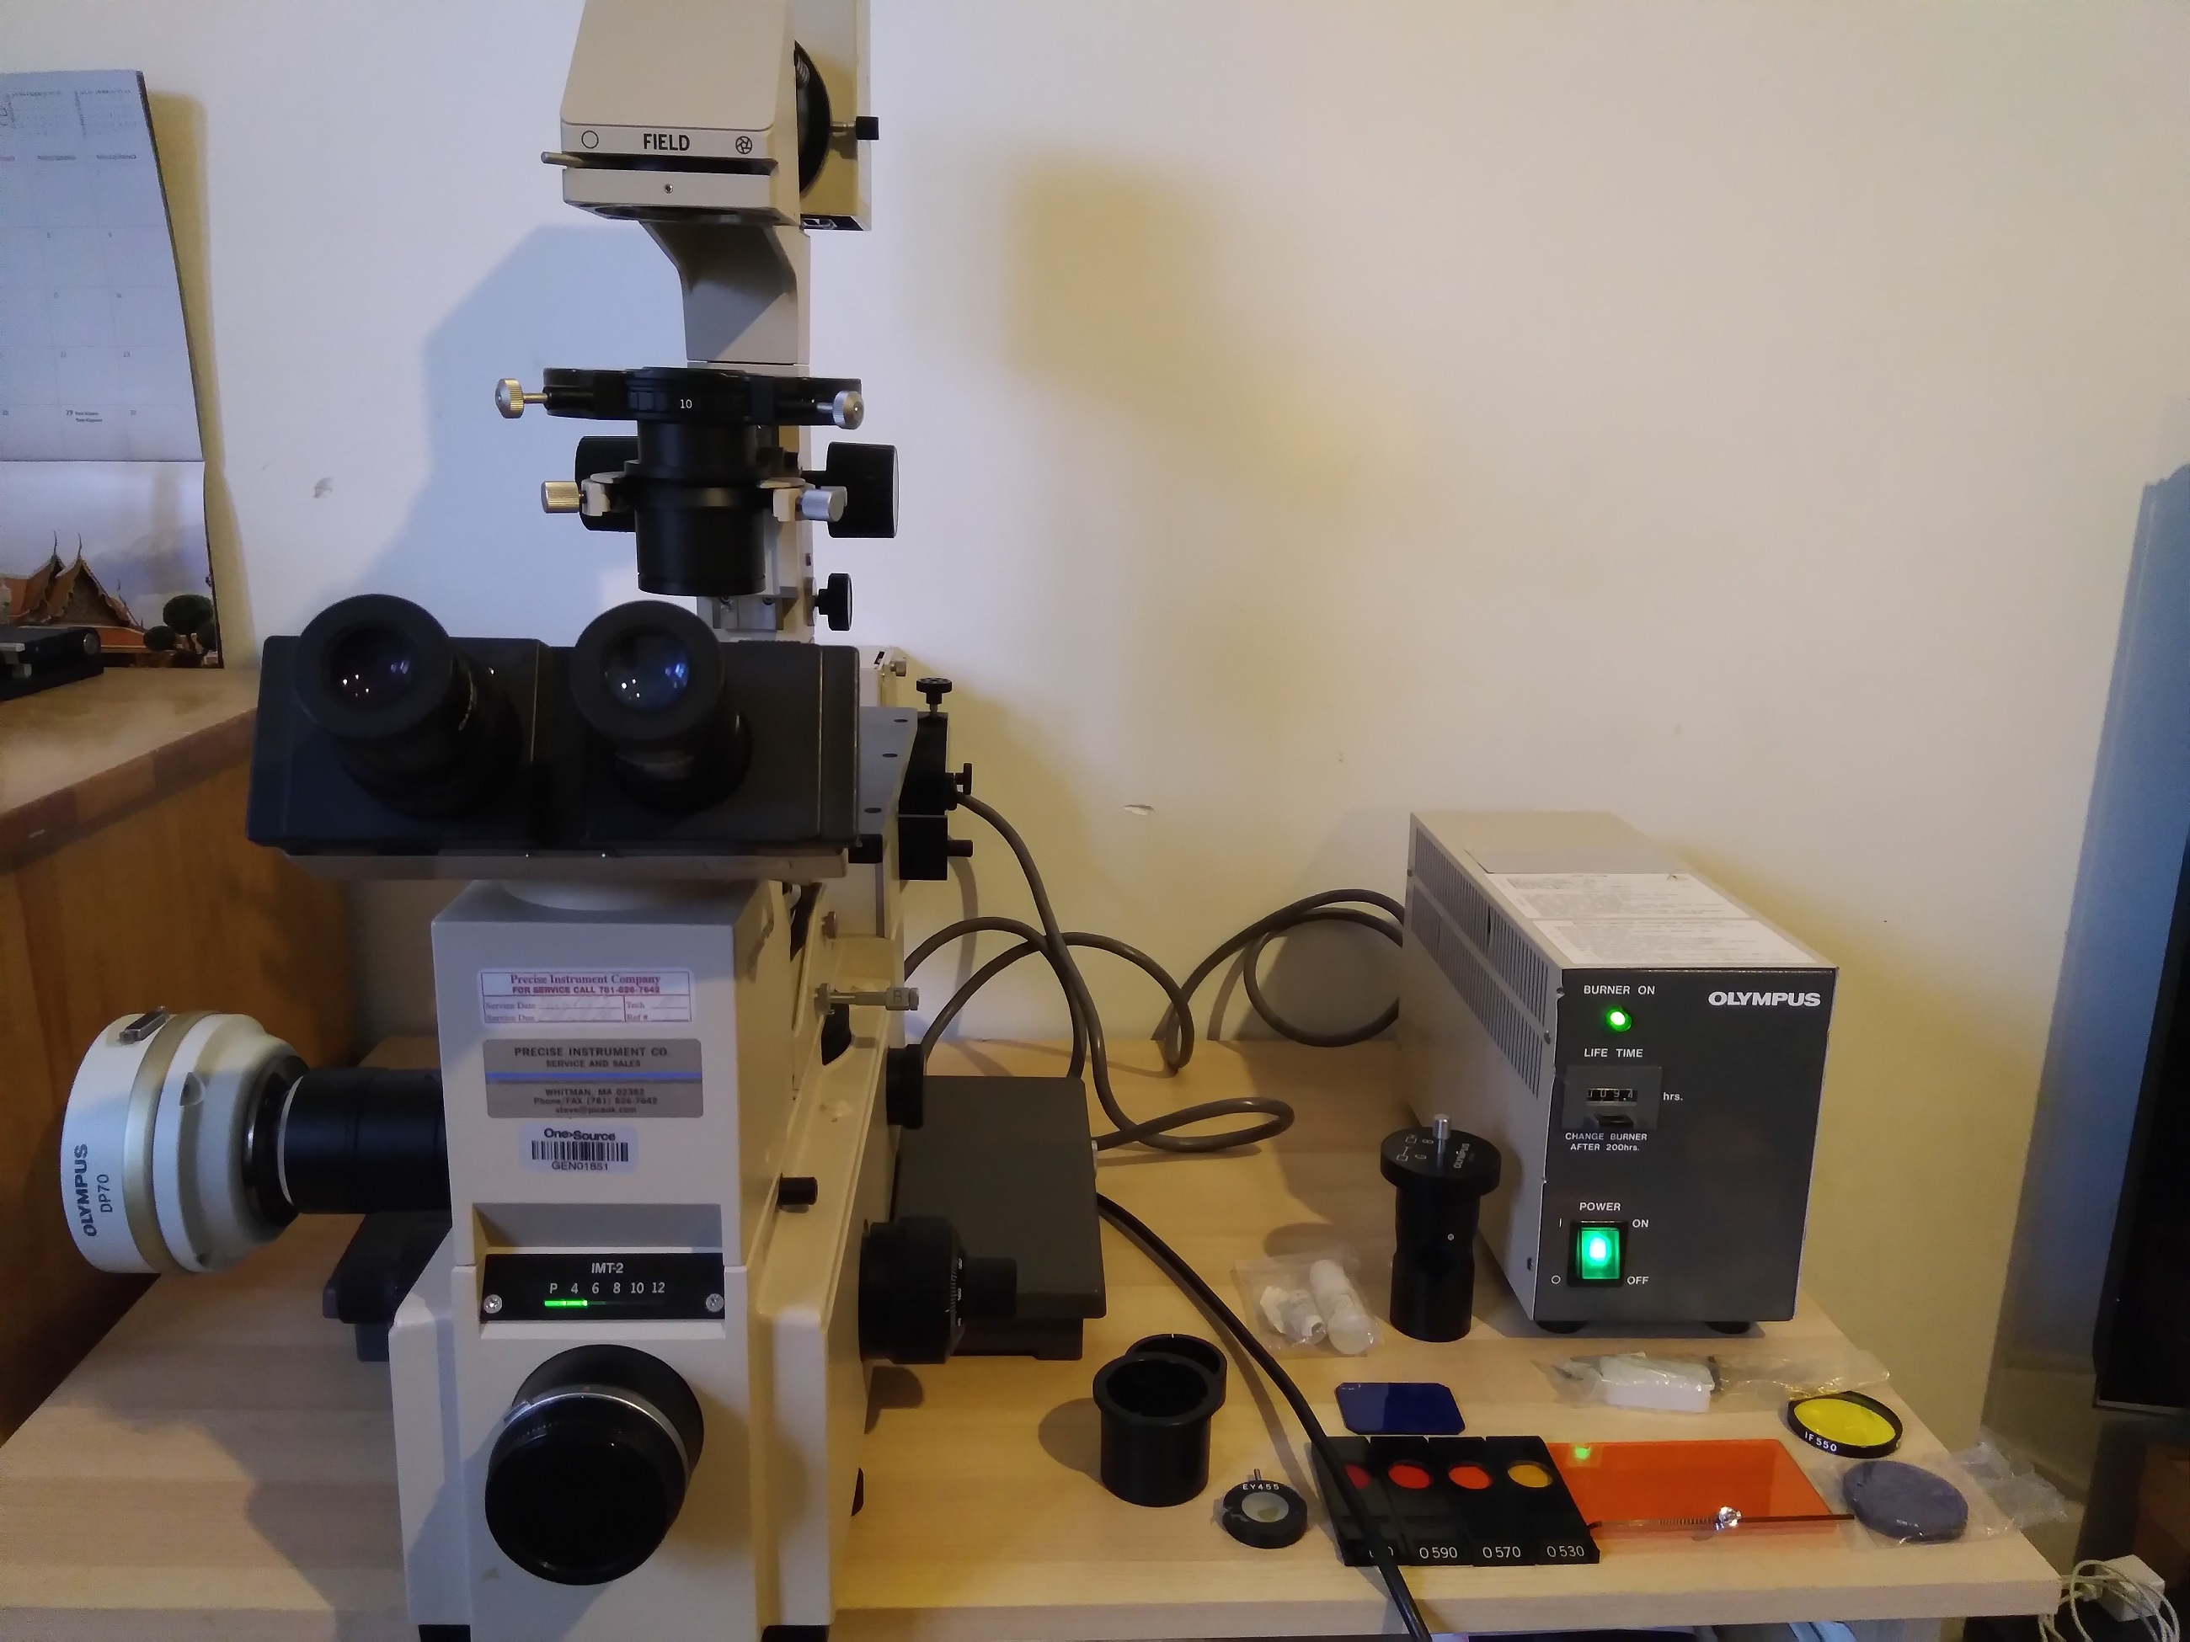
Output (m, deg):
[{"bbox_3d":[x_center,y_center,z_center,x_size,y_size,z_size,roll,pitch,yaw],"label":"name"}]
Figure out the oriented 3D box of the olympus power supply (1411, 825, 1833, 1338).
[{"bbox_3d":[0.264,0.120,0.934,0.126,0.184,0.301,0,14,-3],"label":"olympus power supply"}]

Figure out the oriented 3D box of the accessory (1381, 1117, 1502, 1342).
[{"bbox_3d":[0.162,0.189,0.808,0.055,0.106,0.055,0,14,-3],"label":"accessory"}]

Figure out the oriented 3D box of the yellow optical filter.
[{"bbox_3d":[0.324,0.261,0.737,0.045,0.005,0.045,0,14,-3],"label":"yellow optical filter"}]

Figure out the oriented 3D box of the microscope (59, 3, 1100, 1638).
[{"bbox_3d":[-0.191,-0.074,0.734,0.396,0.640,0.575,0,14,-3],"label":"microscope"}]

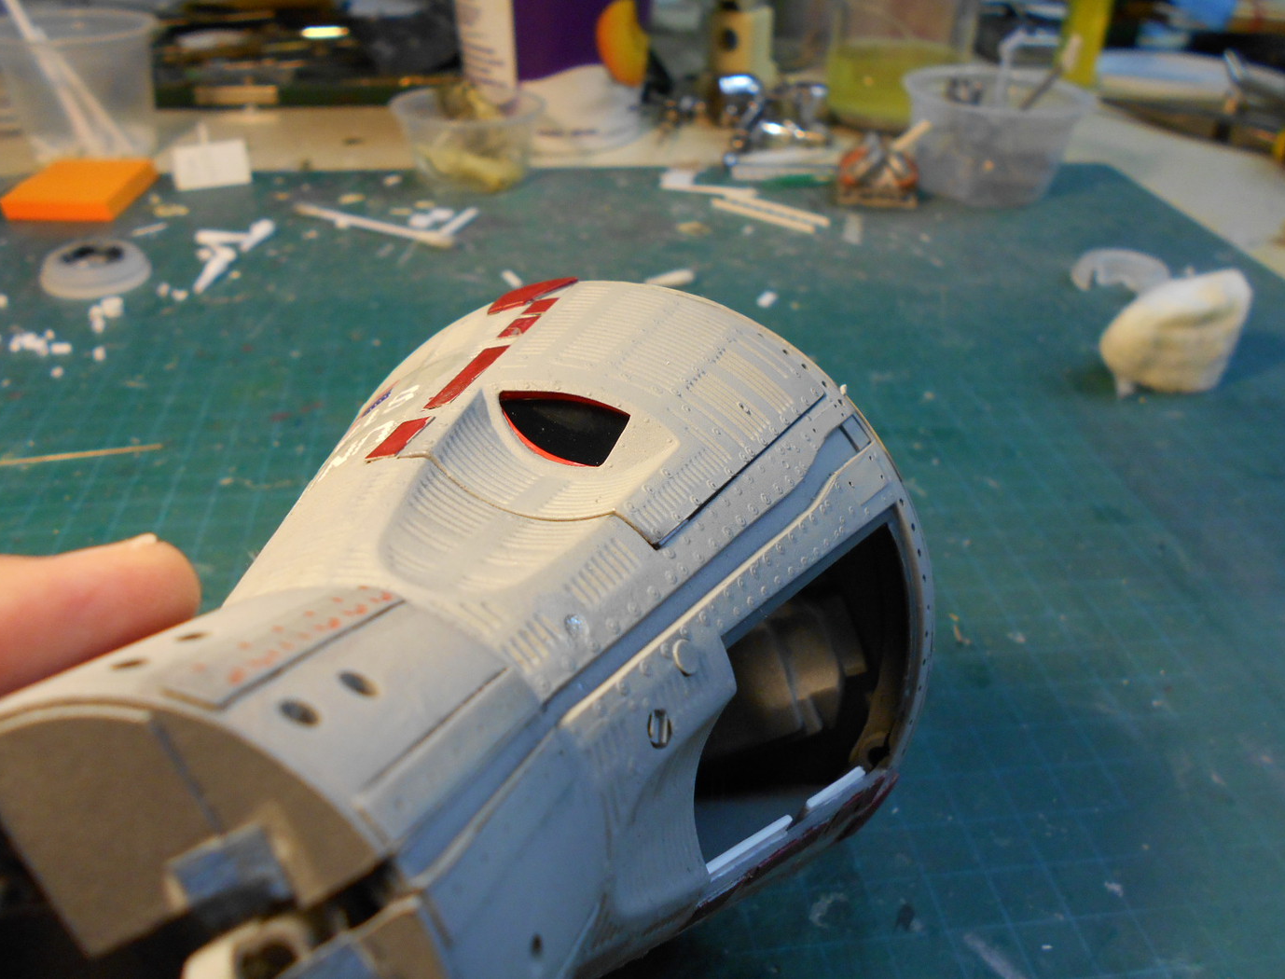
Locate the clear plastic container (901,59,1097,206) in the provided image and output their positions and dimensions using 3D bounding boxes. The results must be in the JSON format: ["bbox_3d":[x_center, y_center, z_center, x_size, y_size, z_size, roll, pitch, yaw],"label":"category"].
[{"bbox_3d":[0.148,-0.152,0.454,0.076,0.041,0.076,1,35,-1],"label":"clear plastic container"}]

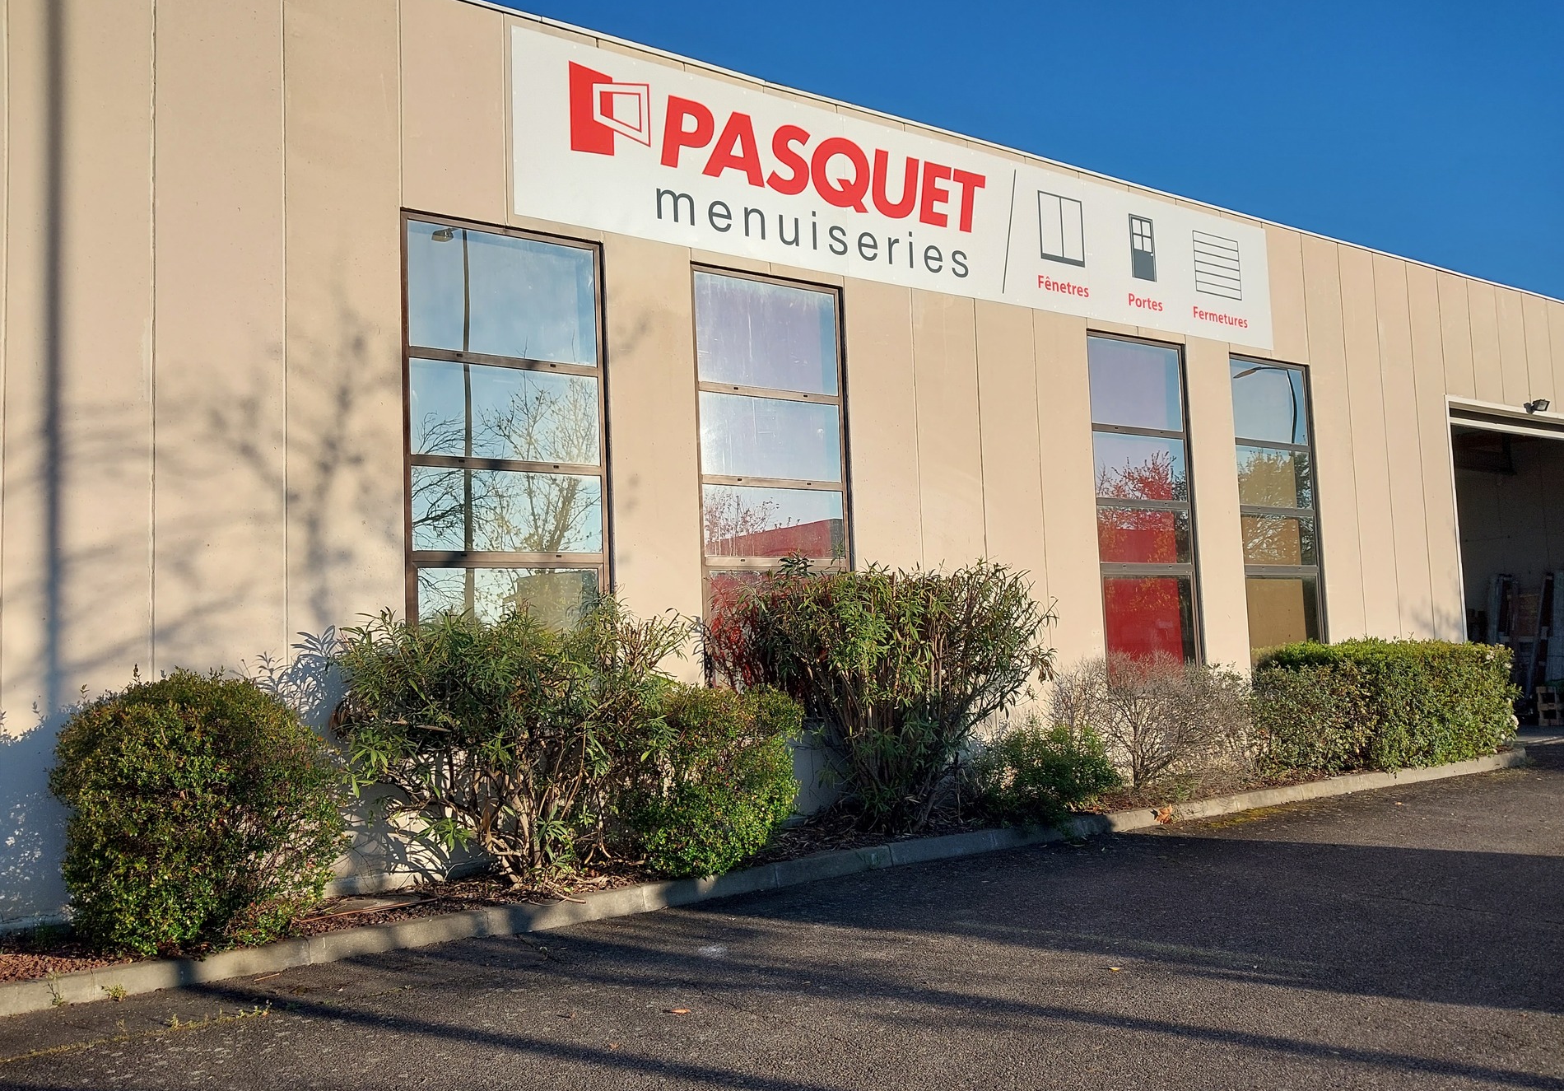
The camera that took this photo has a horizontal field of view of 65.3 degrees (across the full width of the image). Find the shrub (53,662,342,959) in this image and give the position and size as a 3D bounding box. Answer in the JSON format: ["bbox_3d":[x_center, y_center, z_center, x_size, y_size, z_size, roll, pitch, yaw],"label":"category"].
[{"bbox_3d":[-3.070,1.353,6.465,1.410,1.360,1.100,1,-5,-35],"label":"shrub"}]

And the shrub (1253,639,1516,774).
[{"bbox_3d":[6.613,1.633,13.090,3.700,1.280,1.020,1,-5,-35],"label":"shrub"}]

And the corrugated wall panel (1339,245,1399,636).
[{"bbox_3d":[7.058,-0.989,14.716,0.750,5.270,0.140,1,-6,-34],"label":"corrugated wall panel"}]

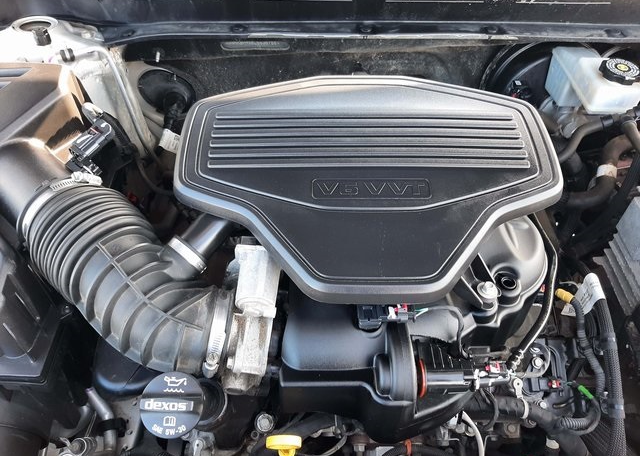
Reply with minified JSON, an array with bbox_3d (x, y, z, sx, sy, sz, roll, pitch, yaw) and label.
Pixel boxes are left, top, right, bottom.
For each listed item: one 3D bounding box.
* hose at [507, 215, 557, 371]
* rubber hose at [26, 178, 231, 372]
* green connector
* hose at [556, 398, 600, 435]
[{"bbox_3d":[0.268,0.074,0.592,0.048,0.022,0.200,11,71,15],"label":"hose"},{"bbox_3d":[-0.221,0.061,0.570,0.275,0.130,0.145,32,62,4],"label":"rubber hose"},{"bbox_3d":[0.318,0.197,0.575,0.022,0.009,0.009,36,72,21],"label":"green connector"},{"bbox_3d":[0.312,0.227,0.580,0.052,0.020,0.040,0,67,0],"label":"hose"}]

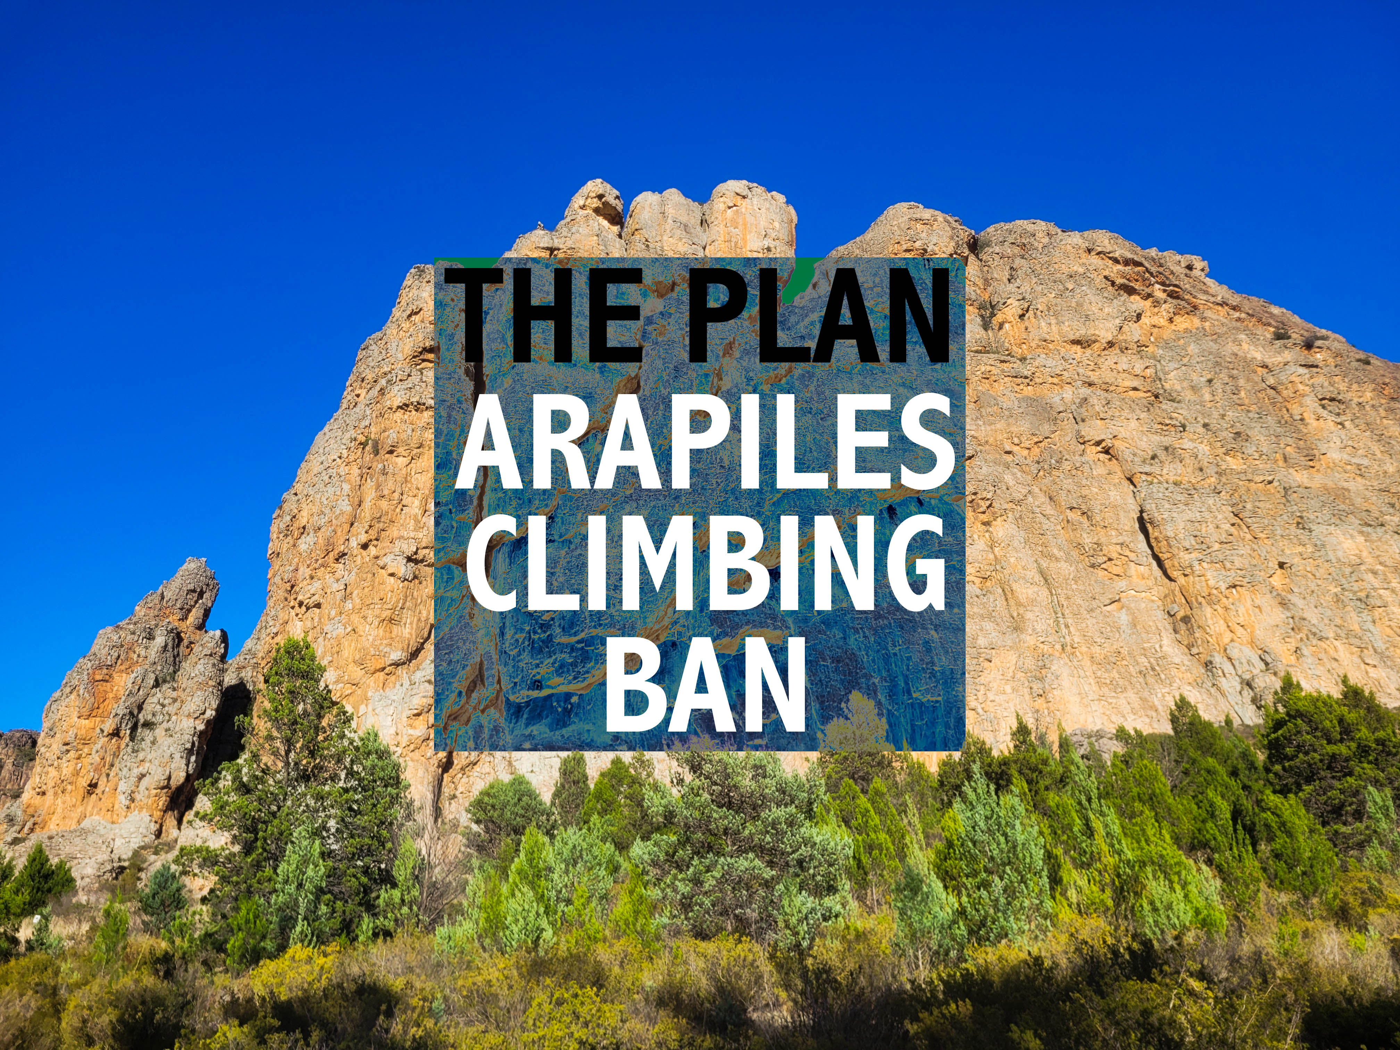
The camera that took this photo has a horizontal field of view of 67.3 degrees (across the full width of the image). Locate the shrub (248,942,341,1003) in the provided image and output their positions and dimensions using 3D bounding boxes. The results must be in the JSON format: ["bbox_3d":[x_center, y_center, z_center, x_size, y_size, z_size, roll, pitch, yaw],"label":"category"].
[{"bbox_3d":[-6.290,6.994,16.300,1.450,1.000,1.300,-9,22,-24],"label":"shrub"}]

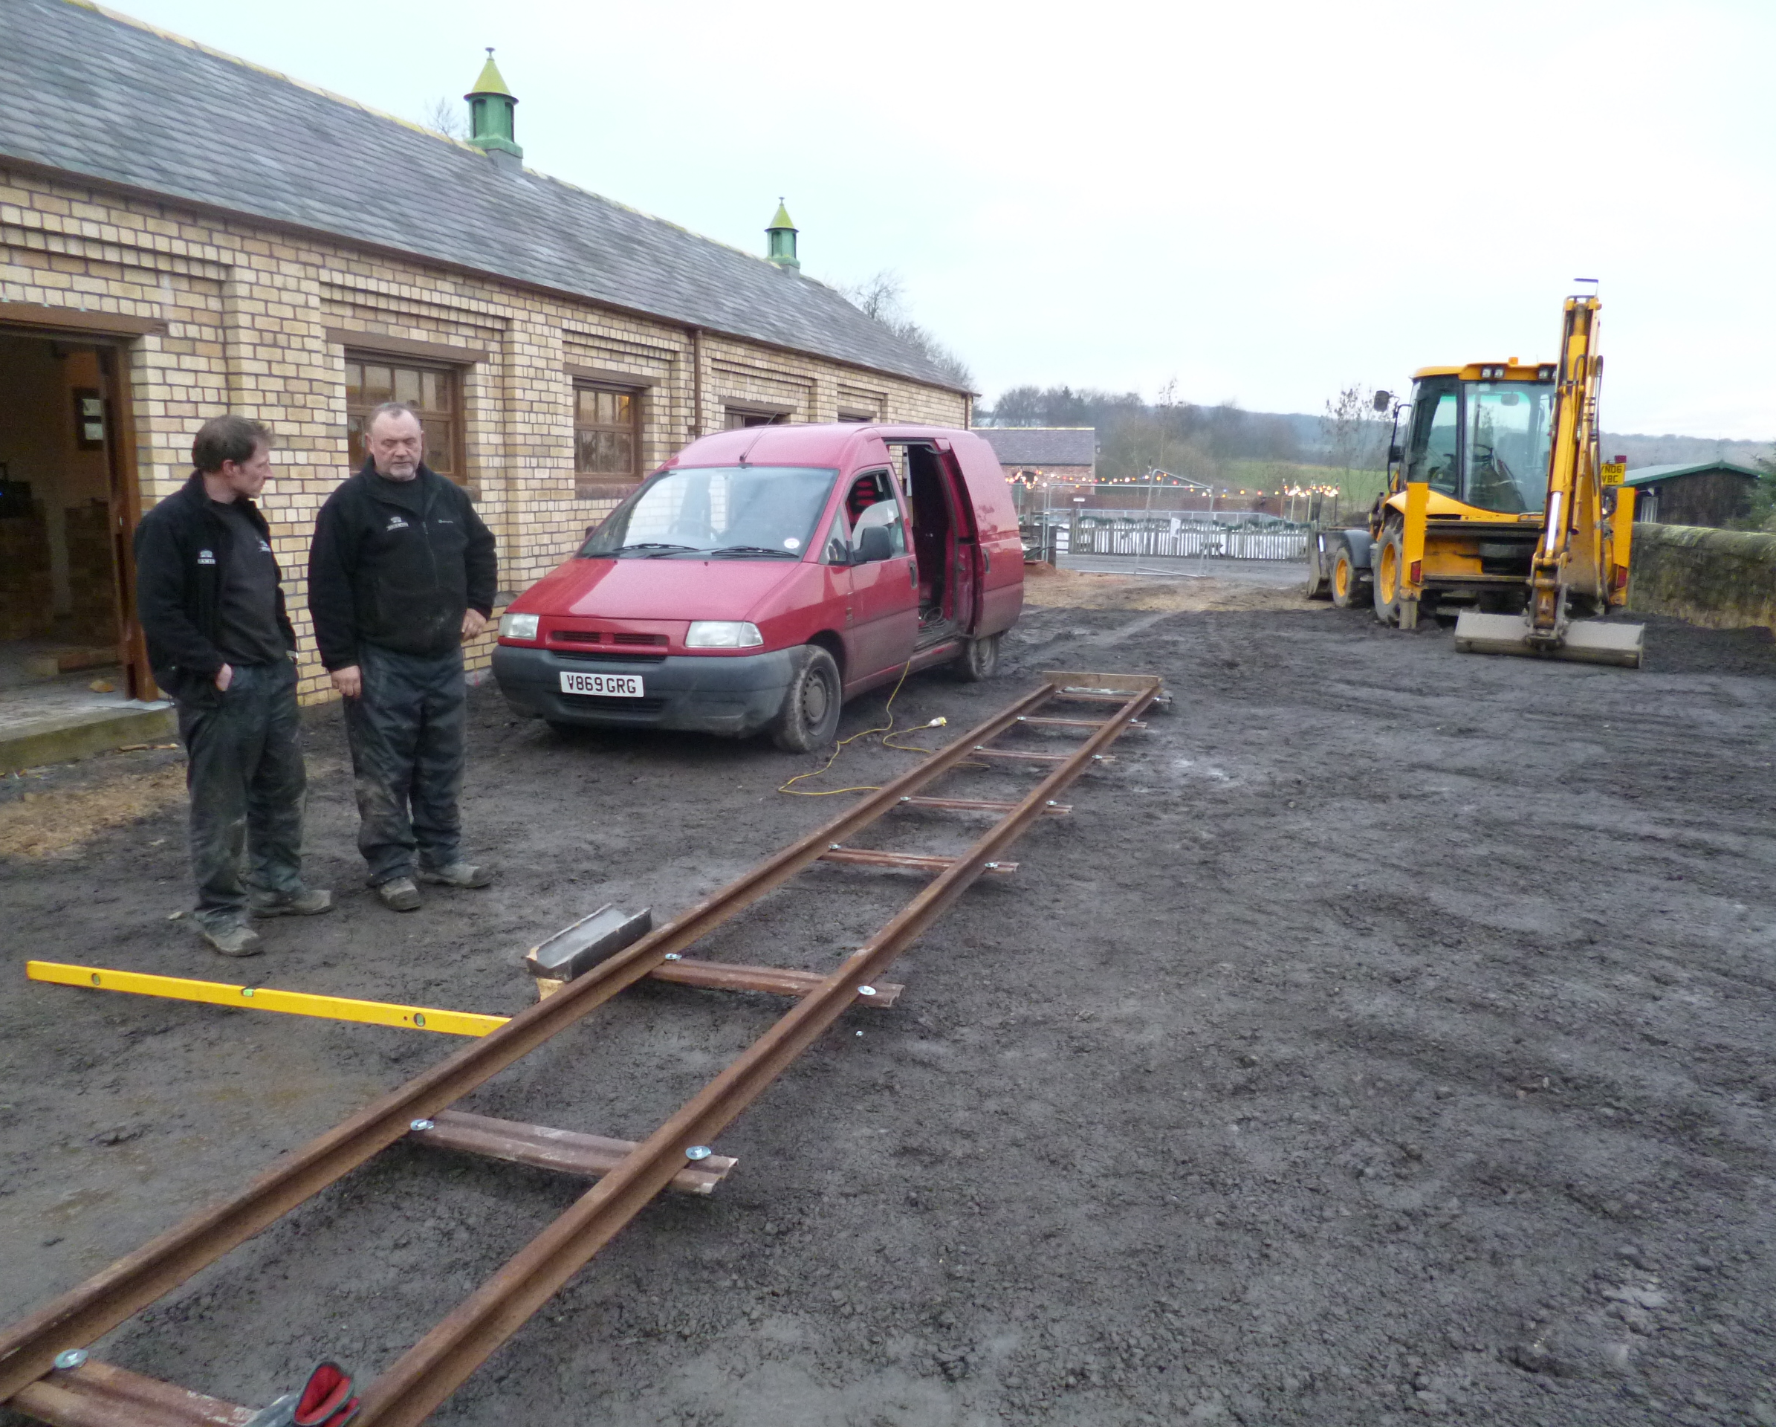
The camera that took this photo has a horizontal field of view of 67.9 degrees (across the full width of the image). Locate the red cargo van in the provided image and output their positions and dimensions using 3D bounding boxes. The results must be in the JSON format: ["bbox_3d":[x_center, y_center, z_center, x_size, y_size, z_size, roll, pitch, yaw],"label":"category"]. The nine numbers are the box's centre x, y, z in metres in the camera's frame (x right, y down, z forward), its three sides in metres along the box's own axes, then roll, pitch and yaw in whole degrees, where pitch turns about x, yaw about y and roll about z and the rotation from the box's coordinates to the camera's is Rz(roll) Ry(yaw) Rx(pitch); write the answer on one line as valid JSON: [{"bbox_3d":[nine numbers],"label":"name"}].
[{"bbox_3d":[-0.633,-1.008,9.013,1.900,1.900,4.440,5,11,24],"label":"red cargo van"}]

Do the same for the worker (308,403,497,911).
[{"bbox_3d":[-1.720,-0.202,4.795,0.660,1.790,0.430,-6,12,-33],"label":"worker"}]

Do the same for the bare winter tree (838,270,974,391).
[{"bbox_3d":[0.458,-12.193,50.236,6.000,9.200,6.000,1,10,0],"label":"bare winter tree"}]

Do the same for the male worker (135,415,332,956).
[{"bbox_3d":[-2.160,-0.108,4.377,0.480,1.740,0.570,8,12,32],"label":"male worker"}]

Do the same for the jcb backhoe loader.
[{"bbox_3d":[6.704,-2.718,14.637,2.360,3.480,6.650,2,10,5],"label":"jcb backhoe loader"}]

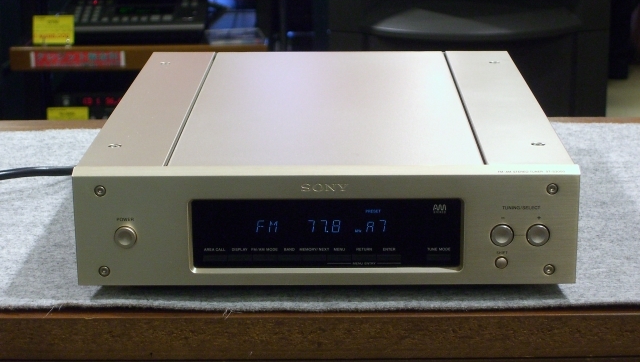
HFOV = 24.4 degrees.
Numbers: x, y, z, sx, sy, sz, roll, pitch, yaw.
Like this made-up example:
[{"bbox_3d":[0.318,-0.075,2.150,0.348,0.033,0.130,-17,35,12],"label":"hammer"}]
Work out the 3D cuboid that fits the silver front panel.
[{"bbox_3d":[0.003,0.025,0.831,0.280,0.066,0.016,0,15,1],"label":"silver front panel"}]

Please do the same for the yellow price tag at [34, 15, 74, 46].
[{"bbox_3d":[-0.585,-0.331,3.250,0.091,0.065,0.004,0,15,1],"label":"yellow price tag"}]

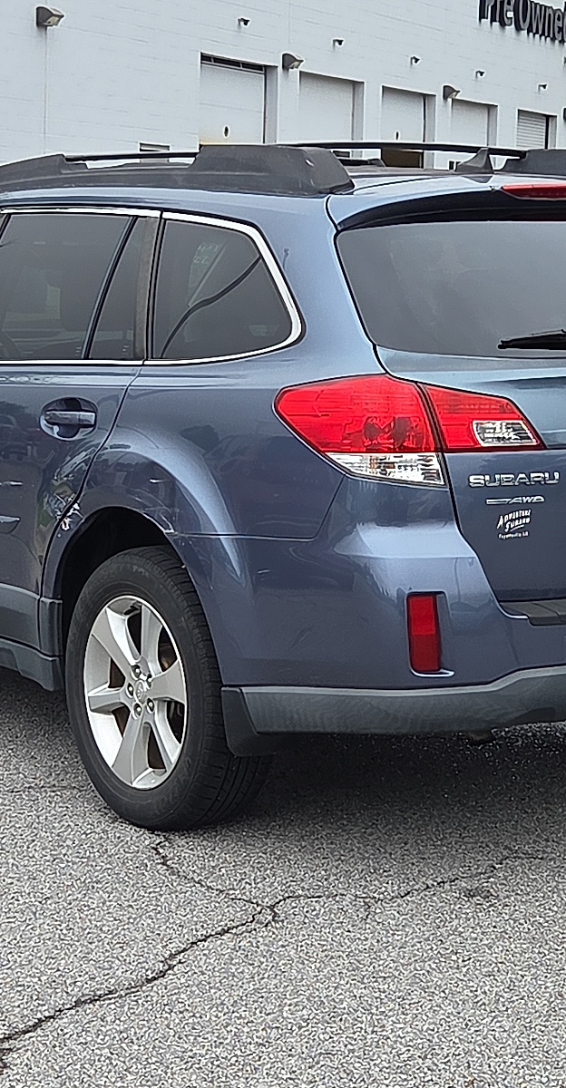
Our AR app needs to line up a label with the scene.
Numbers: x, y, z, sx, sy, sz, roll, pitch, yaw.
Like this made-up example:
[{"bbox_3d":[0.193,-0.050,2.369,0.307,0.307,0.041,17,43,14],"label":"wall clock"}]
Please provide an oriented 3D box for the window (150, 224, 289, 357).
[{"bbox_3d":[-0.140,-0.596,5.669,0.050,0.359,0.623,22,-8,-38],"label":"window"}]

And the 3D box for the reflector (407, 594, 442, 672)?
[{"bbox_3d":[0.293,0.184,5.024,0.068,0.172,0.035,-2,8,-10],"label":"reflector"}]

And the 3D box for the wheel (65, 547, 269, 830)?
[{"bbox_3d":[-0.278,0.353,5.868,0.230,0.690,0.690,-6,10,-35],"label":"wheel"}]

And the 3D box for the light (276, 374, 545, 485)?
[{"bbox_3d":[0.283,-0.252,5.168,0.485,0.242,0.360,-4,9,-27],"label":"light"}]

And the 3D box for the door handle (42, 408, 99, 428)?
[{"bbox_3d":[-0.529,-0.308,5.879,0.050,0.043,0.235,-6,10,-35],"label":"door handle"}]

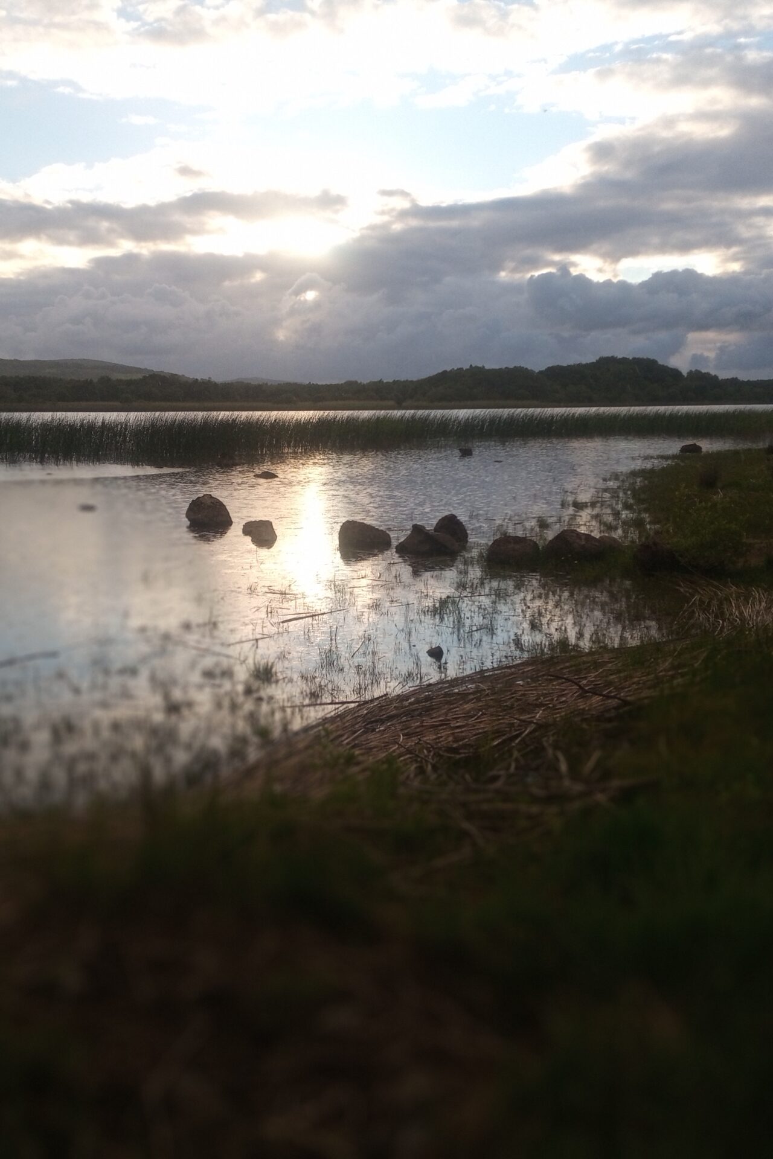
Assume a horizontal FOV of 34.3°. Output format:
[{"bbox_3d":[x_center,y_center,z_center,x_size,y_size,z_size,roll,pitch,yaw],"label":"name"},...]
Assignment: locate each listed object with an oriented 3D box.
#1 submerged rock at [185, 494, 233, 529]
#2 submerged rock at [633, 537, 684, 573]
[{"bbox_3d":[-2.732,-1.079,19.202,0.725,0.474,0.571,-1,8,-8],"label":"submerged rock"},{"bbox_3d":[3.032,-0.282,13.894,0.565,0.348,0.445,2,8,12],"label":"submerged rock"}]

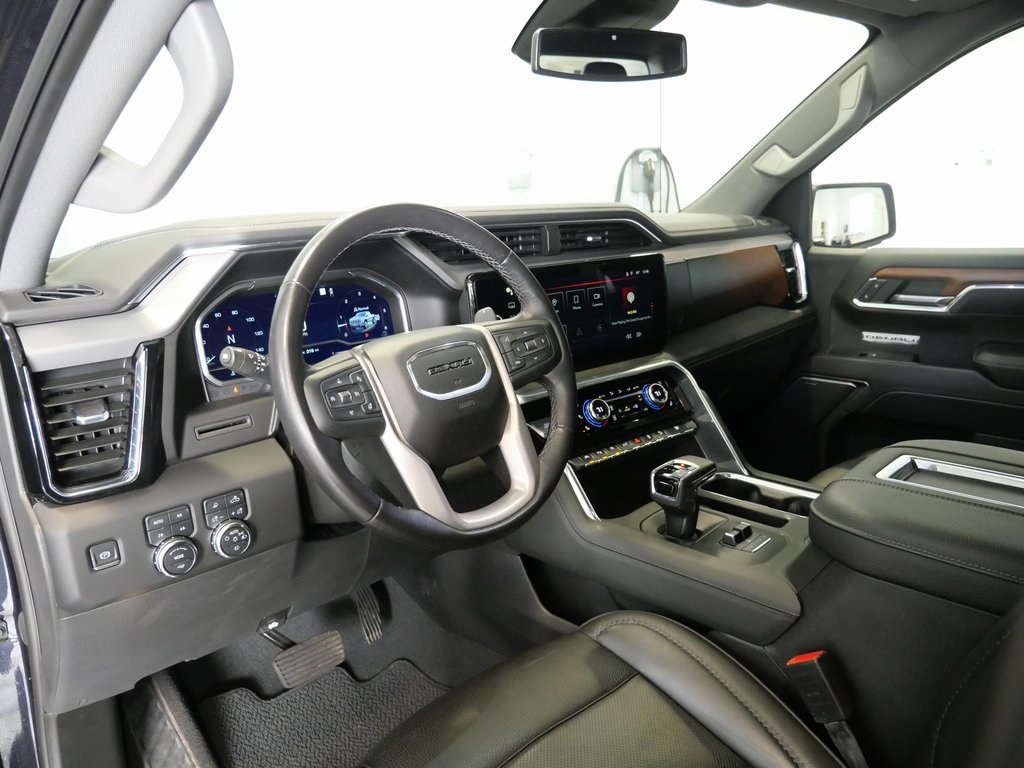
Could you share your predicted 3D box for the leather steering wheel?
[{"bbox_3d":[-0.087,-0.011,0.808,0.383,0.383,0.100,-13,-4,-39],"label":"leather steering wheel"}]

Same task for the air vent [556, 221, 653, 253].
[{"bbox_3d":[0.162,-0.266,1.271,0.240,0.050,0.040,-14,17,-38],"label":"air vent"}]

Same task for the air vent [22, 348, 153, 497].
[{"bbox_3d":[-0.408,0.037,0.702,0.107,0.138,0.040,-13,16,-39],"label":"air vent"}]

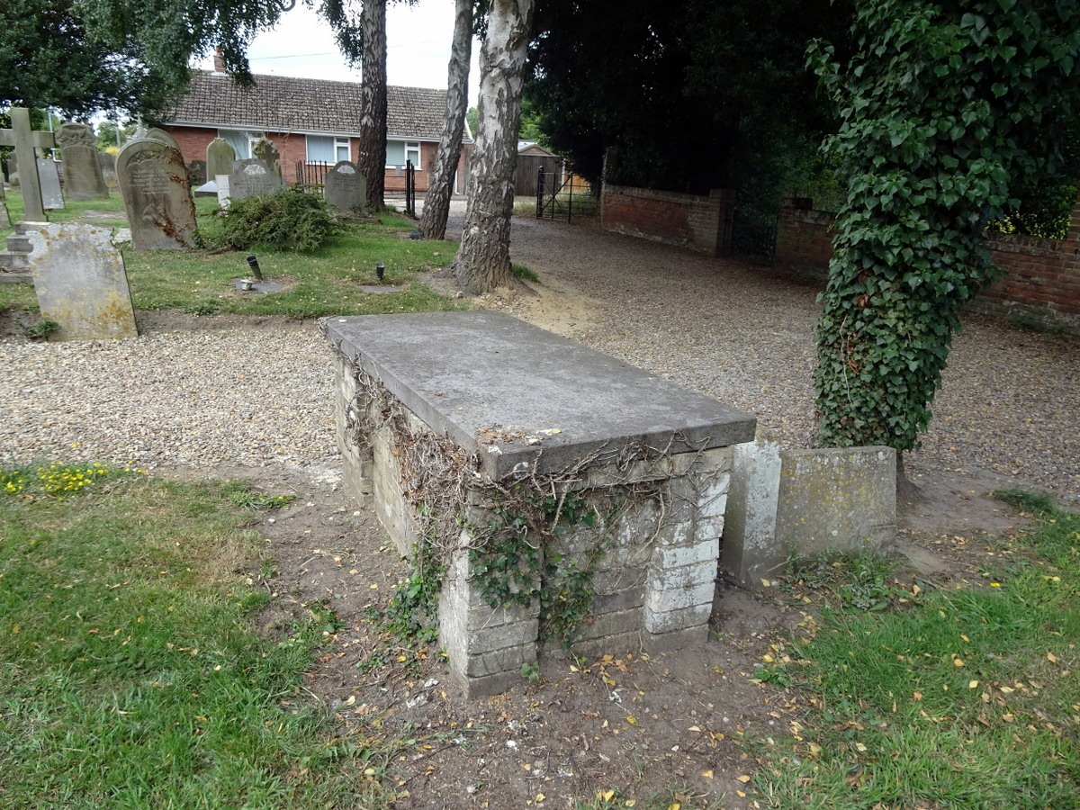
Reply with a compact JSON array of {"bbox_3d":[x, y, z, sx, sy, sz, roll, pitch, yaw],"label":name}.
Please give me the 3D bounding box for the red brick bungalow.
[{"bbox_3d":[-10.025,-12.238,34.262,12.350,4.882,7.854,-3,18,-19],"label":"red brick bungalow"}]

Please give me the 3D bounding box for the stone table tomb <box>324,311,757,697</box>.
[{"bbox_3d":[-0.206,0.181,3.138,0.981,0.773,2.037,-6,19,-26],"label":"stone table tomb"}]

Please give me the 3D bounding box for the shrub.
[{"bbox_3d":[-3.822,-2.758,10.941,1.720,0.796,1.400,-3,18,-19],"label":"shrub"}]

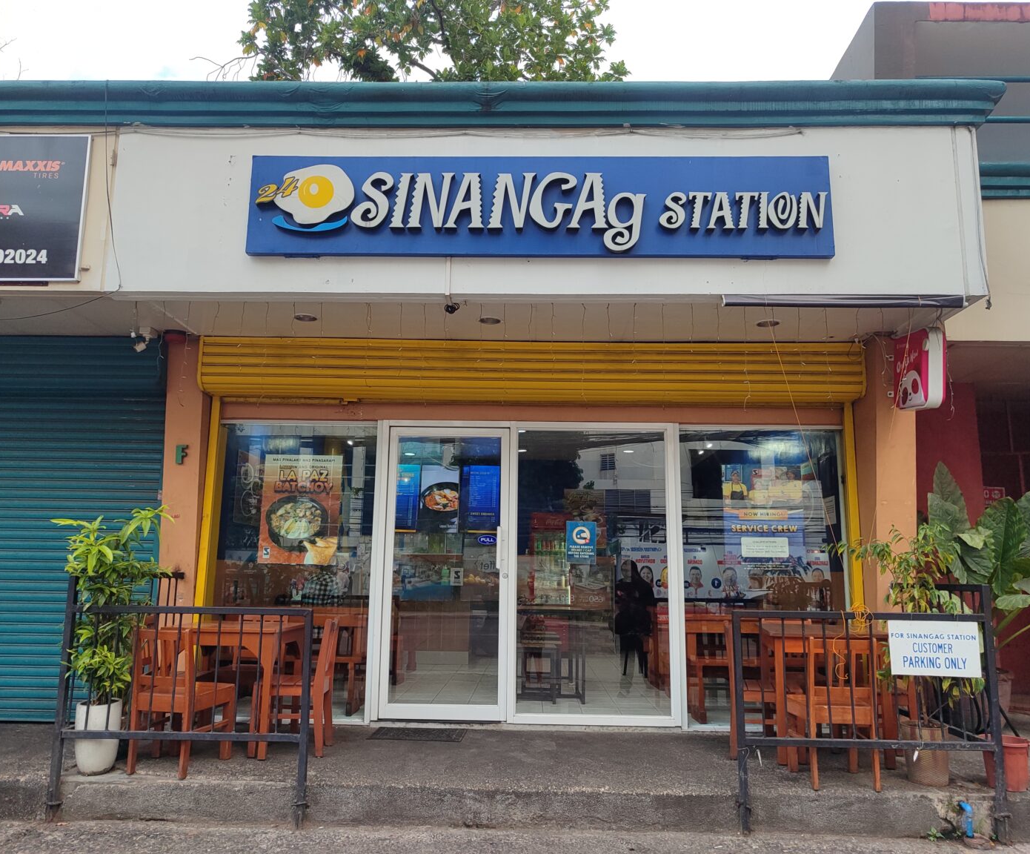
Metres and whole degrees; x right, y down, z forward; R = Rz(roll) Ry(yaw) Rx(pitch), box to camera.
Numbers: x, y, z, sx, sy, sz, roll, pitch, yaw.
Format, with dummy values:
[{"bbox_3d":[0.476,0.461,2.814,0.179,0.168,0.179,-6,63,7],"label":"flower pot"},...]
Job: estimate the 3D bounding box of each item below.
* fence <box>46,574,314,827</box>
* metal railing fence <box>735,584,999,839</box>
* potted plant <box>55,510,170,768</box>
[{"bbox_3d":[-1.691,1.500,4.868,1.324,1.209,1.379,1,-10,1],"label":"fence"},{"bbox_3d":[1.797,1.522,4.756,1.348,1.229,1.318,1,-10,1],"label":"metal railing fence"},{"bbox_3d":[-2.353,1.183,4.677,0.656,1.447,0.561,1,-10,1],"label":"potted plant"}]

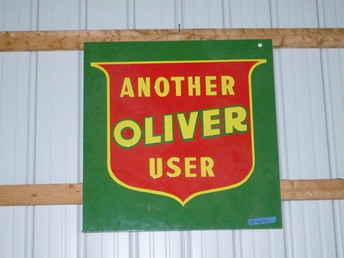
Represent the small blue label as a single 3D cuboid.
[{"bbox_3d":[0.408,0.416,3.133,0.127,0.026,0.002,-4,-12,-1],"label":"small blue label"}]

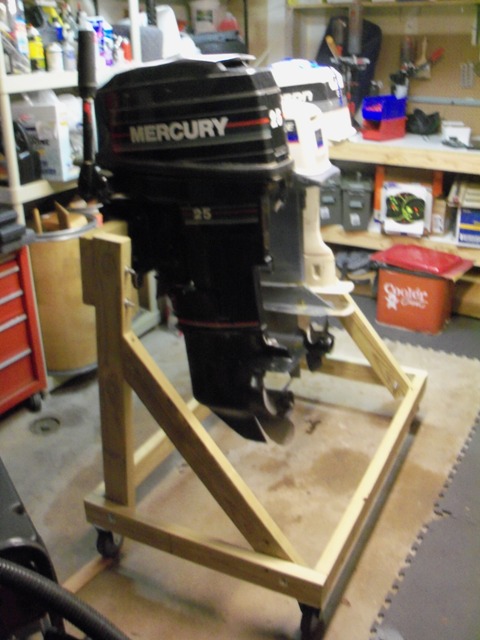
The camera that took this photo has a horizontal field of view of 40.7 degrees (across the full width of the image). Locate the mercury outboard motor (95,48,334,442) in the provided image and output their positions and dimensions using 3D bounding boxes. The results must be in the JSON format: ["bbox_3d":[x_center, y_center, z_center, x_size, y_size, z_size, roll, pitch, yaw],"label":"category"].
[{"bbox_3d":[-0.117,-0.183,1.906,0.660,1.110,0.380,5,20,21],"label":"mercury outboard motor"}]

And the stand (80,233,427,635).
[{"bbox_3d":[0.192,0.121,2.303,0.751,1.023,1.438,11,22,23],"label":"stand"}]

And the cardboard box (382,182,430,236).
[{"bbox_3d":[1.134,-0.759,4.399,0.290,0.335,0.180,14,23,29],"label":"cardboard box"}]

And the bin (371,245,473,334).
[{"bbox_3d":[1.102,-0.191,4.007,0.500,0.420,0.410,11,22,23],"label":"bin"}]

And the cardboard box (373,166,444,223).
[{"bbox_3d":[1.231,-0.878,4.618,0.460,0.410,0.300,14,23,29],"label":"cardboard box"}]

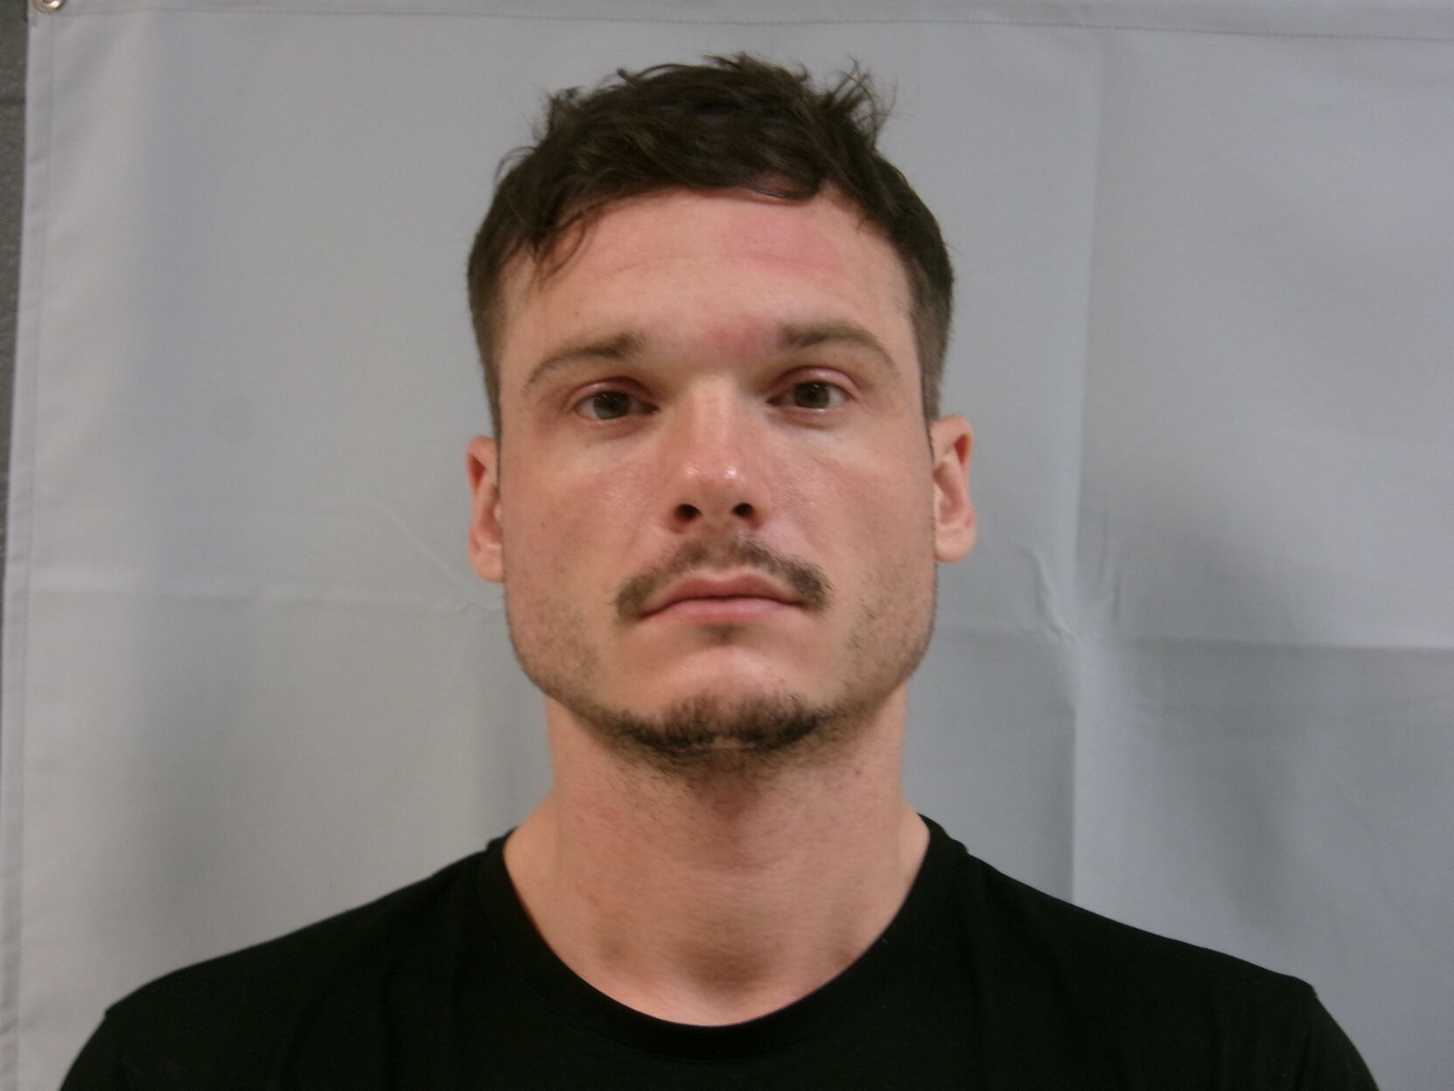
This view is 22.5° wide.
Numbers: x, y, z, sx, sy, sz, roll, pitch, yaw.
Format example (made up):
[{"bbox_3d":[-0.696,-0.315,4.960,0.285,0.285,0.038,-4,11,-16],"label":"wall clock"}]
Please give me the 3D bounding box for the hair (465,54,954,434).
[{"bbox_3d":[-0.006,-0.085,1.272,0.170,0.165,0.197,-2,-7,1],"label":"hair"}]

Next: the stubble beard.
[{"bbox_3d":[-0.002,0.036,1.208,0.146,0.085,0.095,-2,-7,1],"label":"stubble beard"}]

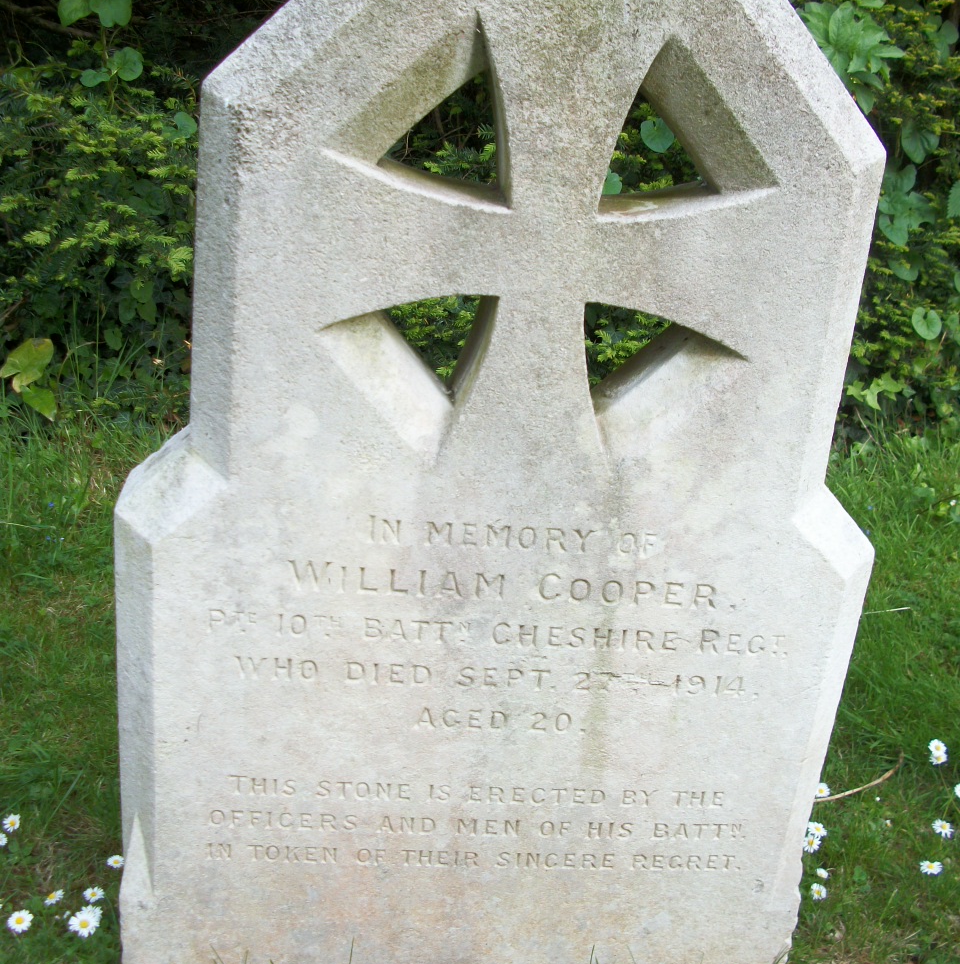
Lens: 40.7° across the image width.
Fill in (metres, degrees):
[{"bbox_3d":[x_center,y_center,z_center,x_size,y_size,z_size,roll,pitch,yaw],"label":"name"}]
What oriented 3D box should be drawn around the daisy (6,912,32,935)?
[{"bbox_3d":[-0.417,0.398,1.170,0.023,0.010,0.023,-13,33,-23],"label":"daisy"}]

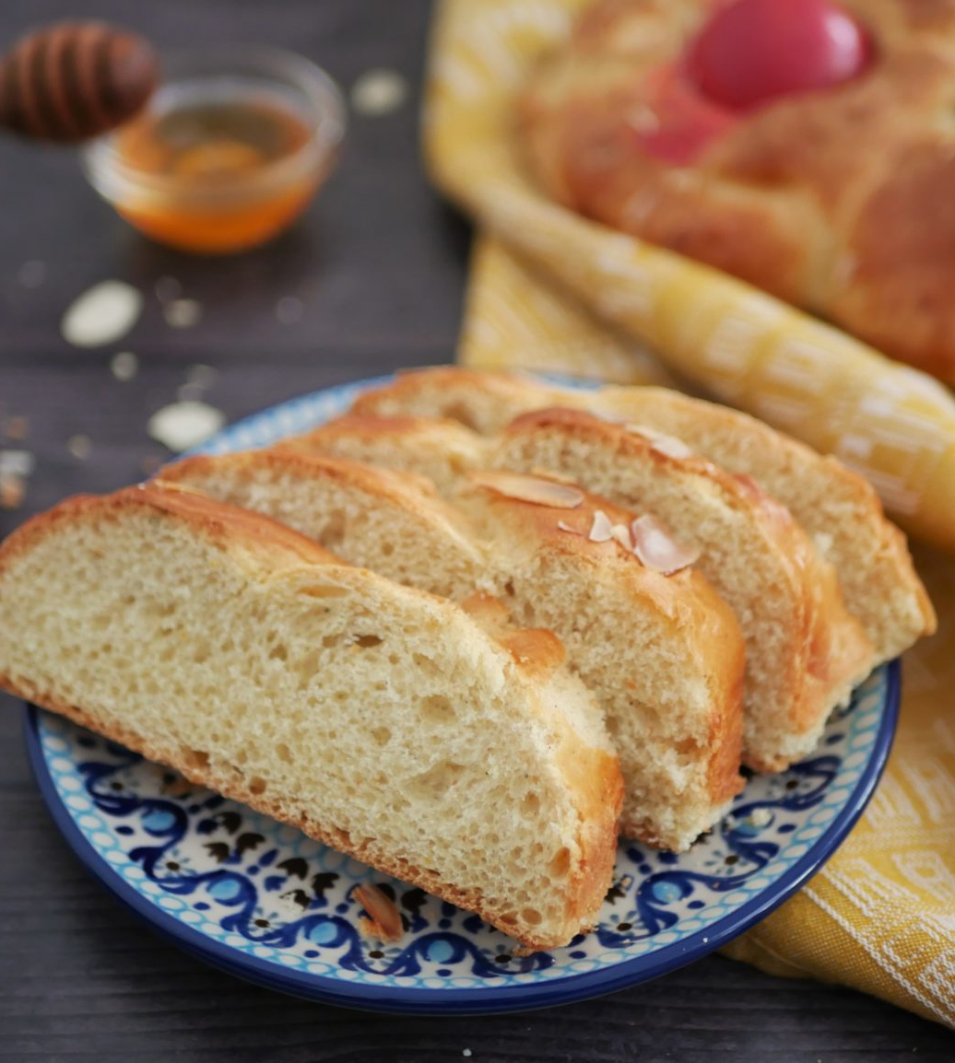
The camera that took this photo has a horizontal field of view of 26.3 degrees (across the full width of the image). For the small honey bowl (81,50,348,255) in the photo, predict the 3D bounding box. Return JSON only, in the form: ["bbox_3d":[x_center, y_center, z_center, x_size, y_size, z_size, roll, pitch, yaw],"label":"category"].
[{"bbox_3d":[-0.062,-0.086,0.489,0.062,0.027,0.062,0,44,0],"label":"small honey bowl"}]

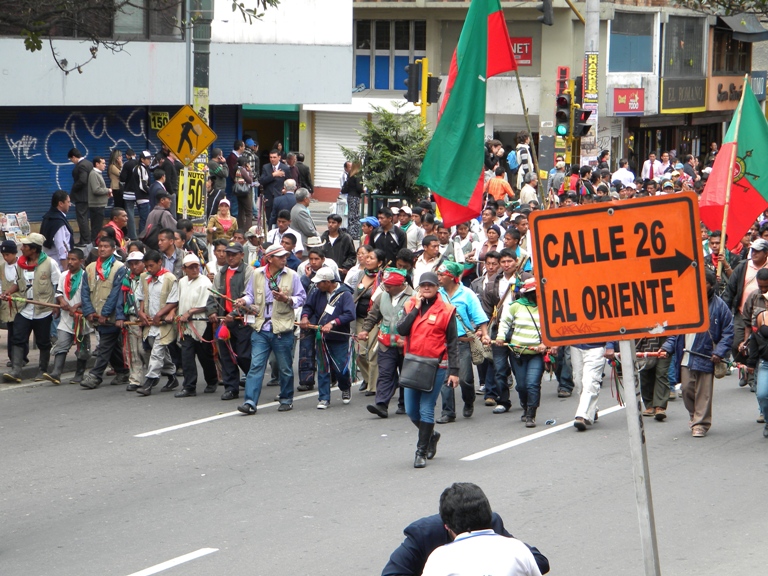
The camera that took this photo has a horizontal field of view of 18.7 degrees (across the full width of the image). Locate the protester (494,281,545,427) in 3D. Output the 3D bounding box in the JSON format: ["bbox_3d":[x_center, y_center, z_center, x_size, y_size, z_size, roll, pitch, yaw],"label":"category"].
[{"bbox_3d":[1.410,0.650,23.650,0.560,1.509,0.420,2,6,15],"label":"protester"}]

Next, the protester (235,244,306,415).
[{"bbox_3d":[-1.143,0.418,23.450,0.660,1.703,0.580,3,6,20],"label":"protester"}]

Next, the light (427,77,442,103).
[{"bbox_3d":[1.023,-3.985,47.000,0.280,0.510,0.250,0,6,-10],"label":"light"}]

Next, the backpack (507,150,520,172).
[{"bbox_3d":[2.640,-2.579,47.500,0.220,0.460,0.300,-2,6,-30],"label":"backpack"}]

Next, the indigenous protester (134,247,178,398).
[{"bbox_3d":[-2.466,0.385,25.250,0.480,1.572,0.500,4,6,27],"label":"indigenous protester"}]

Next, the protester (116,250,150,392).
[{"bbox_3d":[-2.736,0.367,25.550,0.500,1.547,0.450,3,6,25],"label":"protester"}]

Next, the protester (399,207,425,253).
[{"bbox_3d":[0.320,-0.259,30.675,0.500,1.630,0.400,4,6,30],"label":"protester"}]

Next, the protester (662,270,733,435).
[{"bbox_3d":[3.175,0.633,23.282,0.660,1.662,0.480,3,6,20],"label":"protester"}]

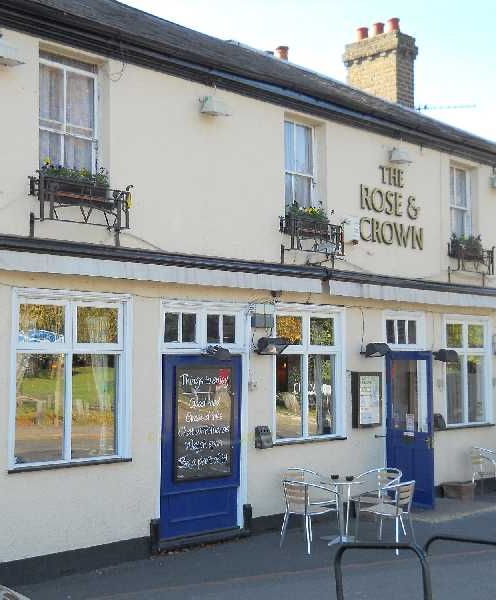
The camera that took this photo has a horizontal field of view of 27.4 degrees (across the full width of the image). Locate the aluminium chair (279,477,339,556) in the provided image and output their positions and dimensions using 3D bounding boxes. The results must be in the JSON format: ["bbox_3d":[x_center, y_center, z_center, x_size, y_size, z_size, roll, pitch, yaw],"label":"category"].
[{"bbox_3d":[0.686,2.314,11.024,0.537,0.740,0.588,-2,-4,41],"label":"aluminium chair"}]

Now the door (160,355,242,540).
[{"bbox_3d":[-0.531,1.658,11.766,0.080,2.034,1.303,-3,-4,42],"label":"door"}]

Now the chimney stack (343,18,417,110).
[{"bbox_3d":[2.195,-3.798,16.886,1.105,1.642,0.618,-2,-4,41],"label":"chimney stack"}]

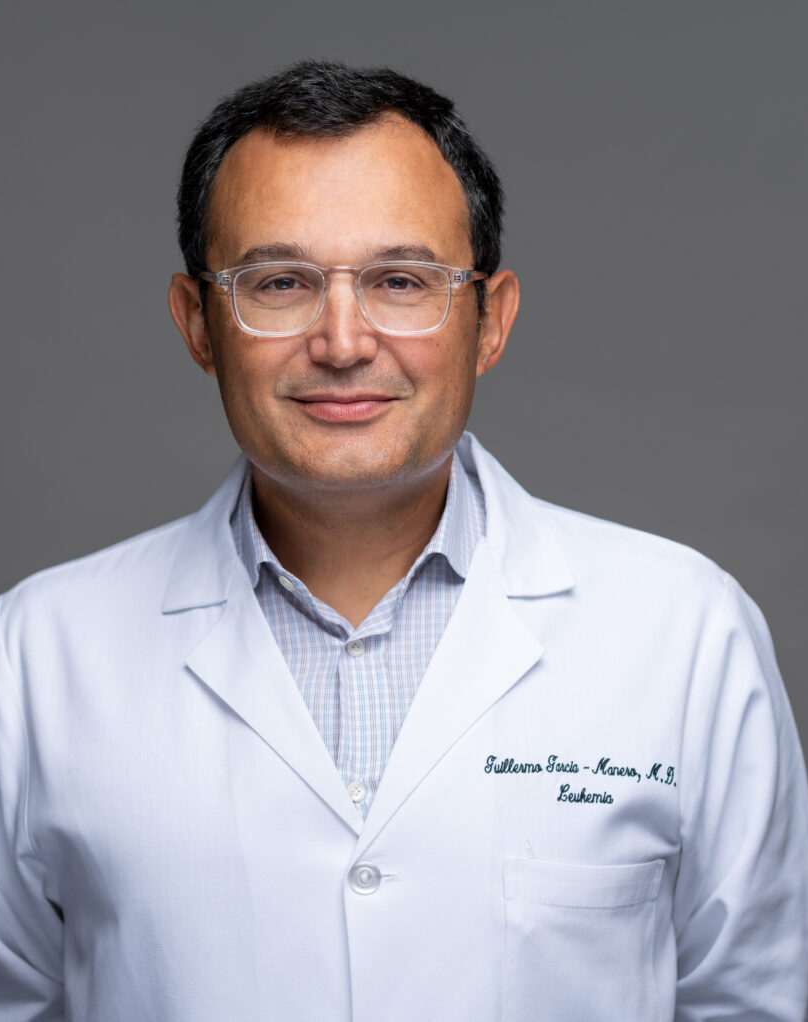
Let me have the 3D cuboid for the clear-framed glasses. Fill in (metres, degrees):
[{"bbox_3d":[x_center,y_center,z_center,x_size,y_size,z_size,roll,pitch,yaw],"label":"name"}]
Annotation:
[{"bbox_3d":[-0.034,-0.117,2.028,0.158,0.047,0.148,0,3,-1],"label":"clear-framed glasses"}]

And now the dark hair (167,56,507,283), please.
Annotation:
[{"bbox_3d":[-0.036,-0.163,2.075,0.187,0.180,0.198,0,3,-1],"label":"dark hair"}]

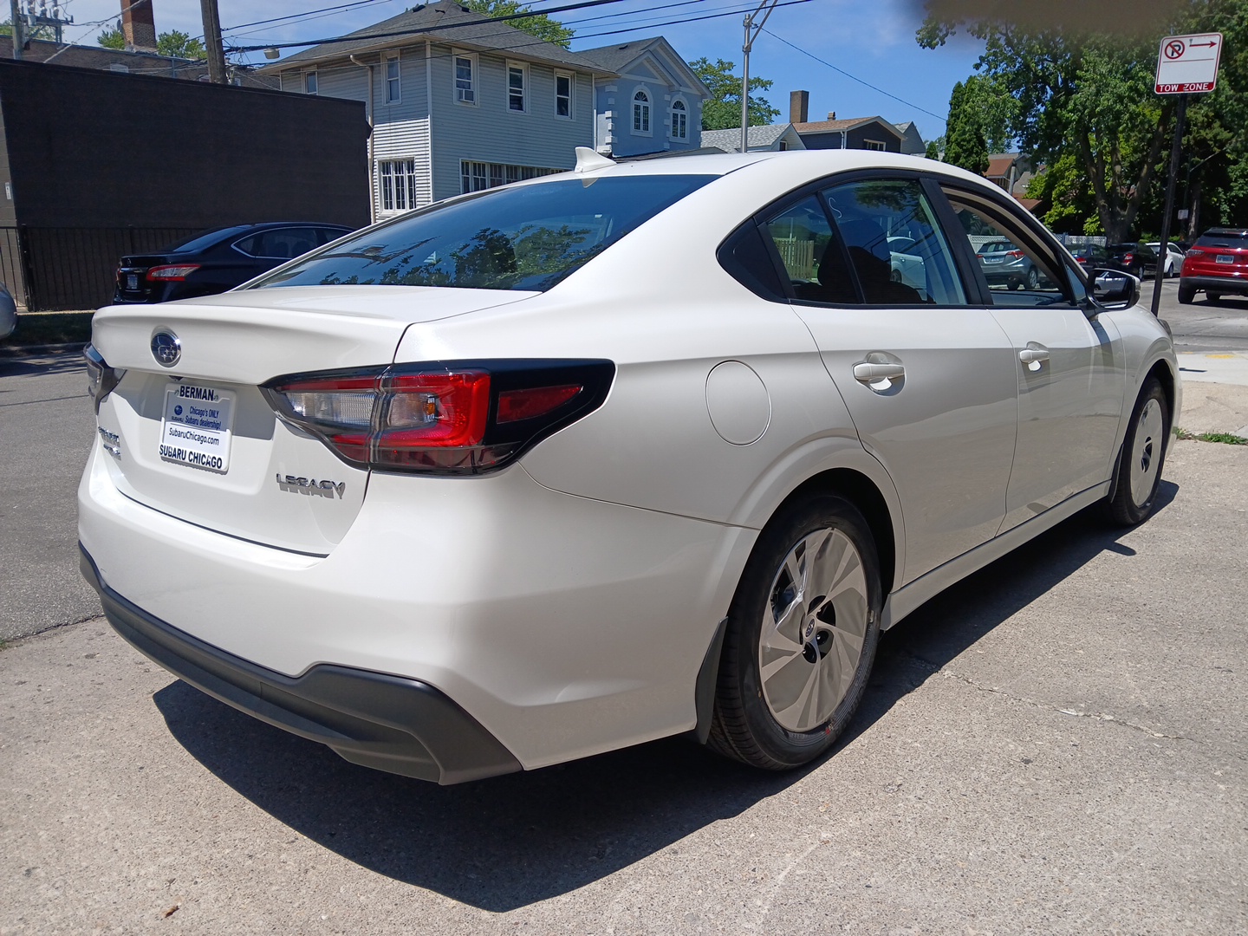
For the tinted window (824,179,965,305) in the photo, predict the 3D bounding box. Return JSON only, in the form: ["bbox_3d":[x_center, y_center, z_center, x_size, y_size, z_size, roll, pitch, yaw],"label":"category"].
[{"bbox_3d":[0.738,-0.606,2.502,0.045,0.355,0.590,-17,-5,44],"label":"tinted window"}]

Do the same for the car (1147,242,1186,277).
[{"bbox_3d":[24.610,-9.607,43.223,1.820,1.500,4.600,13,18,40],"label":"car"}]

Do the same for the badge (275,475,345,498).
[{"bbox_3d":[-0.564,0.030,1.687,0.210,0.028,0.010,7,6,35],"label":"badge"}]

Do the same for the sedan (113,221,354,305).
[{"bbox_3d":[-3.755,-2.268,11.688,1.770,1.490,4.620,12,17,43],"label":"sedan"}]

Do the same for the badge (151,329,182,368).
[{"bbox_3d":[-0.904,-0.237,1.856,0.138,0.076,0.018,10,23,42],"label":"badge"}]

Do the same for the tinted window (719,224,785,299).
[{"bbox_3d":[0.248,-0.434,1.938,0.190,0.175,0.035,-13,-3,-42],"label":"tinted window"}]

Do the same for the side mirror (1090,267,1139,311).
[{"bbox_3d":[1.688,-0.619,3.240,0.125,0.152,0.180,-11,16,-42],"label":"side mirror"}]

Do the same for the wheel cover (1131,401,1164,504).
[{"bbox_3d":[2.324,-0.063,4.163,0.060,0.475,0.475,8,15,42],"label":"wheel cover"}]

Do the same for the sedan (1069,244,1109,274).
[{"bbox_3d":[17.104,-7.676,35.069,1.820,1.460,4.700,13,18,40],"label":"sedan"}]

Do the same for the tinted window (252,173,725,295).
[{"bbox_3d":[-0.373,-0.623,2.452,1.230,0.100,0.820,8,35,42],"label":"tinted window"}]

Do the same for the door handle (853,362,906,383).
[{"bbox_3d":[0.585,-0.219,2.154,0.045,0.044,0.220,6,10,42],"label":"door handle"}]

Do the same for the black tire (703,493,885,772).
[{"bbox_3d":[0.383,0.362,2.260,0.225,0.670,0.676,8,15,42],"label":"black tire"}]

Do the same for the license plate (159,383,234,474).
[{"bbox_3d":[-0.897,-0.089,1.966,0.310,0.163,0.015,8,2,42],"label":"license plate"}]

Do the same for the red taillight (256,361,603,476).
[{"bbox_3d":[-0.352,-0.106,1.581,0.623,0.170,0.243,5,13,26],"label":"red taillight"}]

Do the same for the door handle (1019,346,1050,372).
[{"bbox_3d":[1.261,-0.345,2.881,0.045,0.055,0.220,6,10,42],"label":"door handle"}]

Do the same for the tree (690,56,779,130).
[{"bbox_3d":[5.330,-17.100,52.000,7.000,11.000,7.000,13,18,40],"label":"tree"}]

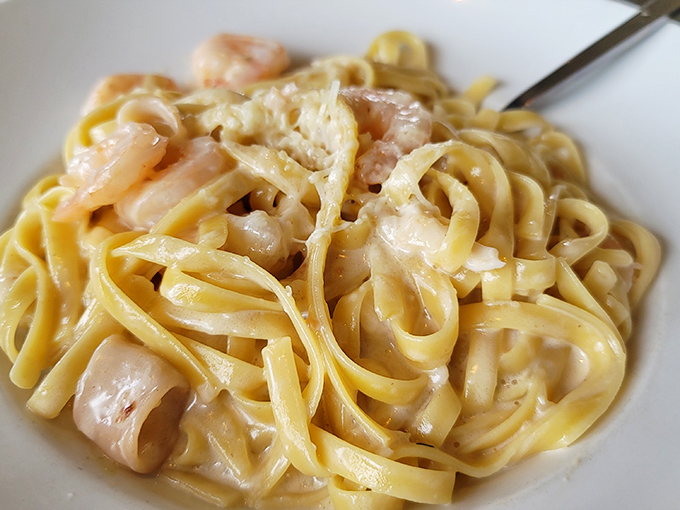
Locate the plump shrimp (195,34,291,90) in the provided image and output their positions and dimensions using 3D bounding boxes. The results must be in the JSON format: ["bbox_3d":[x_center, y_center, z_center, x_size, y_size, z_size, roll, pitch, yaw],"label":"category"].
[{"bbox_3d":[-0.046,-0.090,0.230,0.042,0.020,0.028,0,45,0],"label":"plump shrimp"}]

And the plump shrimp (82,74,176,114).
[{"bbox_3d":[-0.088,-0.066,0.208,0.038,0.018,0.025,-11,46,-11],"label":"plump shrimp"}]

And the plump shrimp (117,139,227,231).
[{"bbox_3d":[-0.058,-0.024,0.170,0.019,0.018,0.038,22,49,21],"label":"plump shrimp"}]

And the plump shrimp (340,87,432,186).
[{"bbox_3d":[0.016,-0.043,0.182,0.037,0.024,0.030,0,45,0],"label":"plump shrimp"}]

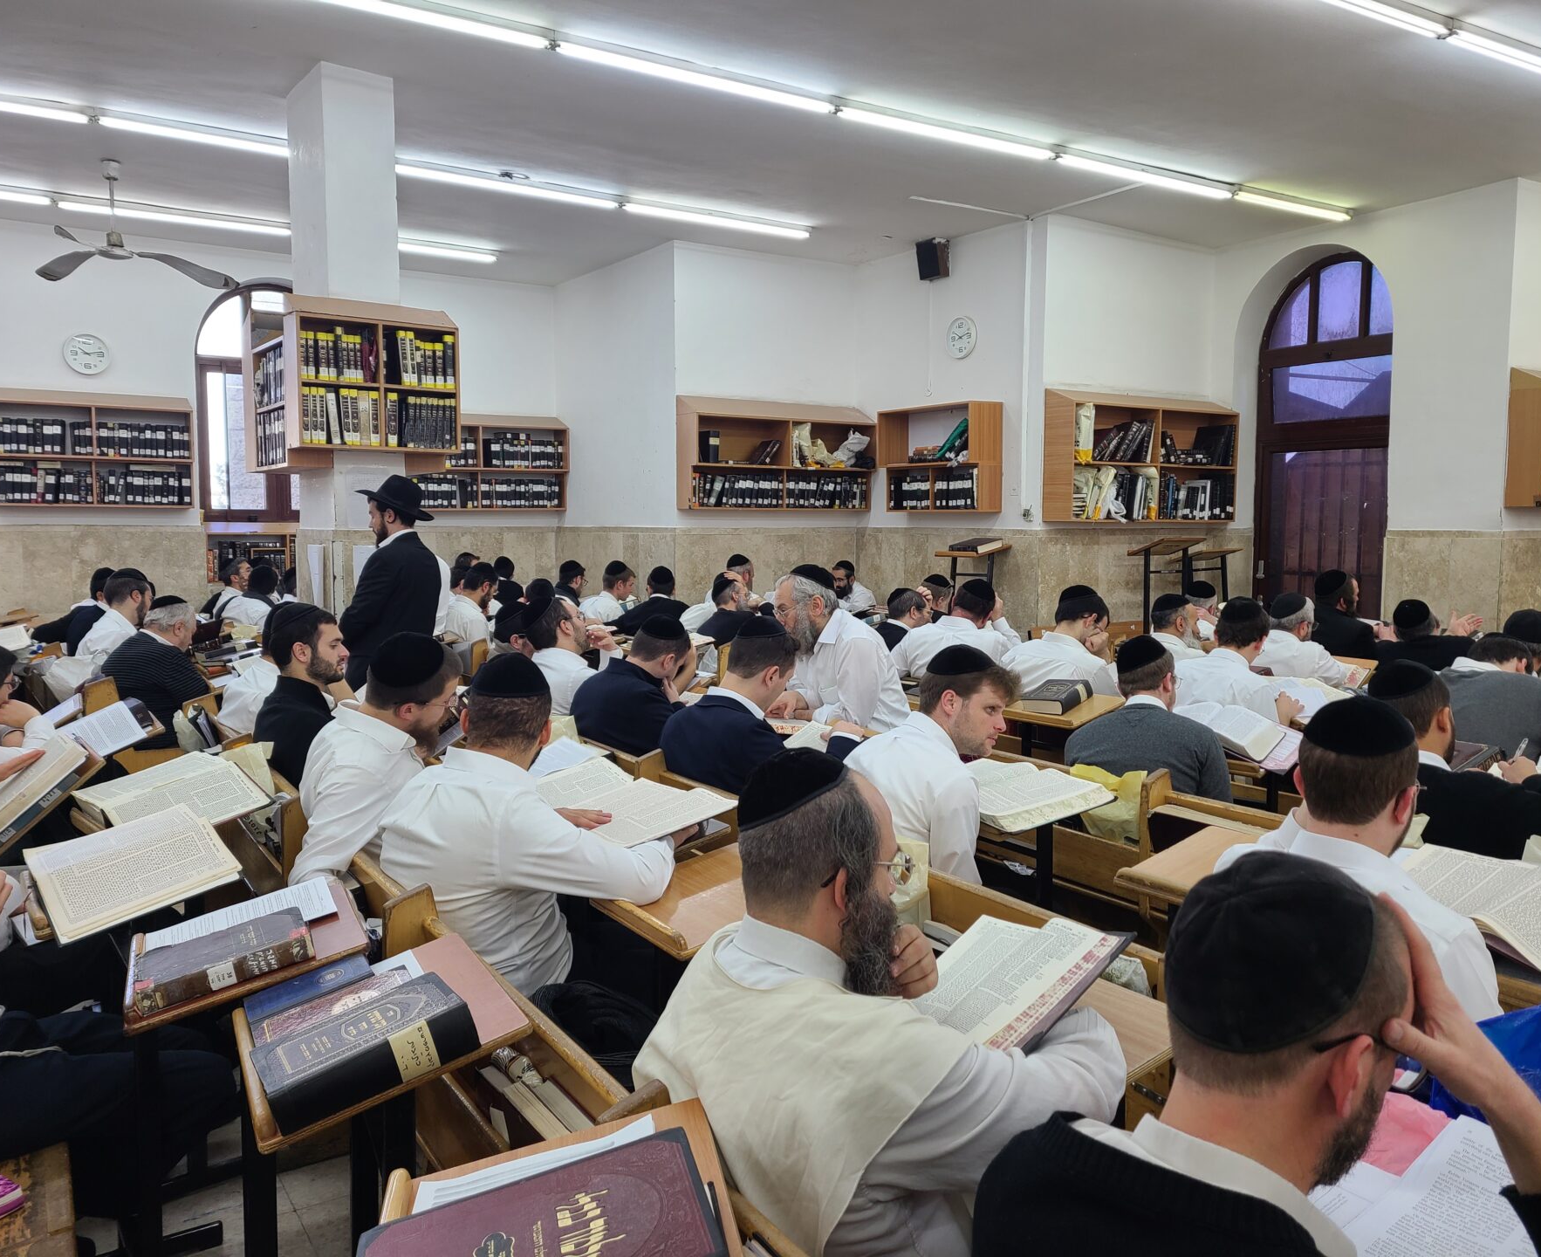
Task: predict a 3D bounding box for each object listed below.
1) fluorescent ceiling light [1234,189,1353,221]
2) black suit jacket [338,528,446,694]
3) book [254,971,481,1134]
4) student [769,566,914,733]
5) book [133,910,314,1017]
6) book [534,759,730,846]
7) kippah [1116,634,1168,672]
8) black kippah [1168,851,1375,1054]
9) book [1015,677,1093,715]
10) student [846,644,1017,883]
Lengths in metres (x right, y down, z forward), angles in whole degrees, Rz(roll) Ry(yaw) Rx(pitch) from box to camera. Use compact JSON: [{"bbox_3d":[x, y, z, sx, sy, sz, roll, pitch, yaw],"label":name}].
[{"bbox_3d":[3.443,-2.771,8.247,1.190,0.090,0.070,-3,5,-32],"label":"fluorescent ceiling light"},{"bbox_3d":[-1.686,-0.044,5.600,0.340,0.780,0.480,2,5,22],"label":"black suit jacket"},{"bbox_3d":[-0.571,0.590,1.771,0.271,0.063,0.174,-19,12,-28],"label":"book"},{"bbox_3d":[0.260,0.441,4.734,0.560,1.360,0.480,-1,5,-18],"label":"student"},{"bbox_3d":[-0.933,0.563,2.157,0.266,0.048,0.175,-14,10,-25],"label":"book"},{"bbox_3d":[-0.310,0.356,2.600,0.430,0.060,0.320,4,10,43],"label":"book"},{"bbox_3d":[1.137,0.078,3.850,0.170,0.090,0.165,-28,18,-28],"label":"kippah"},{"bbox_3d":[0.405,0.255,1.038,0.178,0.090,0.178,-40,22,-21],"label":"black kippah"},{"bbox_3d":[1.115,0.264,4.934,0.177,0.055,0.238,4,21,40],"label":"book"},{"bbox_3d":[0.496,0.672,2.845,0.760,1.250,0.540,-3,6,-28],"label":"student"}]

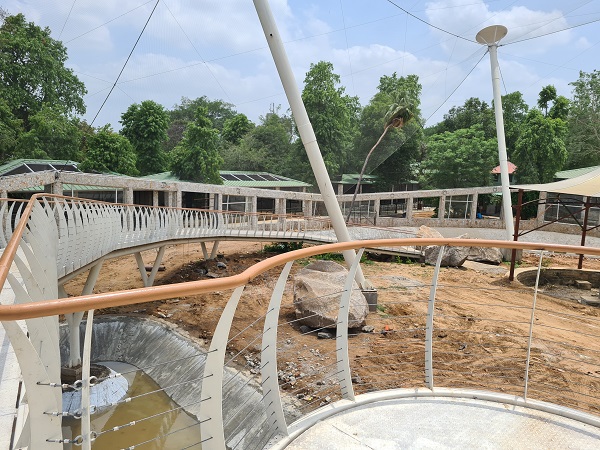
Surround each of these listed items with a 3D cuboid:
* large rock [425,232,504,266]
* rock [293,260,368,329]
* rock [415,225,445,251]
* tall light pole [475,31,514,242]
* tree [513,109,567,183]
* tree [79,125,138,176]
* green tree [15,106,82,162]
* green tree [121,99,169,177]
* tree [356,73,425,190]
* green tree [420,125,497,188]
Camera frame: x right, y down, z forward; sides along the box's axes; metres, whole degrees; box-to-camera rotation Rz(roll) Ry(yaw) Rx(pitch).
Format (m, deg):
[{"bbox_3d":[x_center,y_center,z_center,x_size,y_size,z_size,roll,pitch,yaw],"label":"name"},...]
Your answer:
[{"bbox_3d":[6.570,0.998,18.000,3.000,1.100,1.700,4,6,20],"label":"large rock"},{"bbox_3d":[0.729,1.587,10.600,1.680,1.270,1.500,3,6,4],"label":"rock"},{"bbox_3d":[5.697,0.609,19.600,1.300,1.250,1.200,4,6,16],"label":"rock"},{"bbox_3d":[8.500,-3.424,19.050,1.300,9.601,1.300,-4,3,25],"label":"tall light pole"},{"bbox_3d":[17.905,-4.390,34.462,4.277,8.851,4.064,5,7,27],"label":"tree"},{"bbox_3d":[-12.431,-3.511,29.310,4.054,5.947,3.851,0,7,-23],"label":"tree"},{"bbox_3d":[-17.992,-4.753,32.384,5.069,7.366,4.816,-1,7,-29],"label":"green tree"},{"bbox_3d":[-11.117,-4.843,32.420,3.728,8.043,3.541,0,6,-19],"label":"green tree"},{"bbox_3d":[7.801,-7.287,40.656,6.337,12.572,6.020,3,6,10],"label":"tree"},{"bbox_3d":[11.820,-3.891,34.388,6.020,7.427,5.719,4,6,19],"label":"green tree"}]

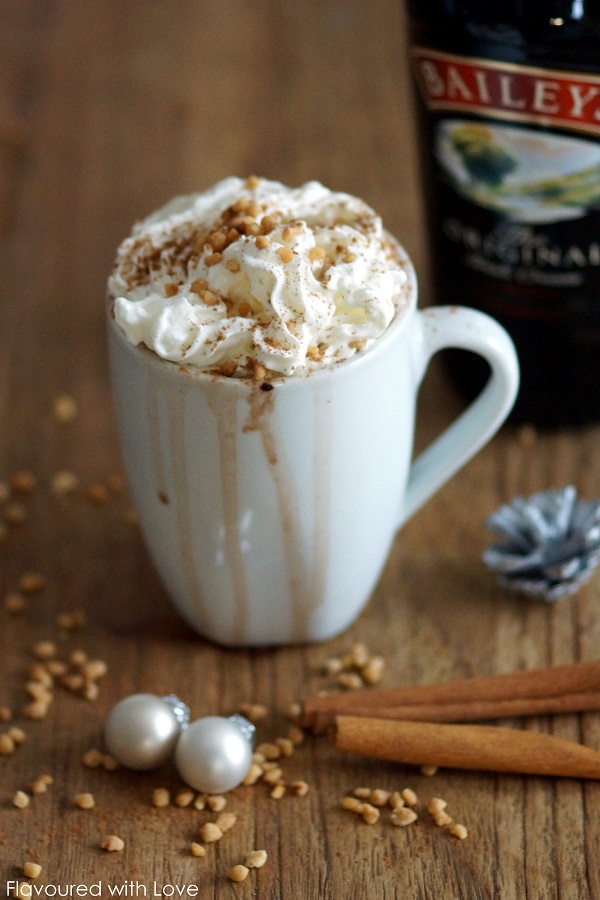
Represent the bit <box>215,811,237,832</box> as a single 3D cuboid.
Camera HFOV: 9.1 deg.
[{"bbox_3d":[-0.019,0.095,0.962,0.006,0.005,0.005,0,40,0],"label":"bit"}]

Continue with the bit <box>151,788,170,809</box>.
[{"bbox_3d":[-0.035,0.089,0.961,0.004,0.004,0.005,0,35,0],"label":"bit"}]

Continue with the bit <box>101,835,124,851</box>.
[{"bbox_3d":[-0.047,0.100,0.947,0.006,0.004,0.004,0,35,0],"label":"bit"}]

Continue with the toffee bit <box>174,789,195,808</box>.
[{"bbox_3d":[-0.029,0.089,0.961,0.005,0.004,0.005,0,35,0],"label":"toffee bit"}]

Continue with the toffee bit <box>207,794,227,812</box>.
[{"bbox_3d":[-0.022,0.091,0.968,0.005,0.004,0.004,0,40,0],"label":"toffee bit"}]

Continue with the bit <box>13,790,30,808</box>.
[{"bbox_3d":[-0.072,0.090,0.969,0.004,0.004,0.005,0,40,0],"label":"bit"}]

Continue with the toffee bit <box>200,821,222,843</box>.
[{"bbox_3d":[-0.022,0.097,0.950,0.005,0.004,0.005,0,35,0],"label":"toffee bit"}]

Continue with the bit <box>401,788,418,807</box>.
[{"bbox_3d":[0.028,0.090,0.969,0.004,0.004,0.005,0,40,0],"label":"bit"}]

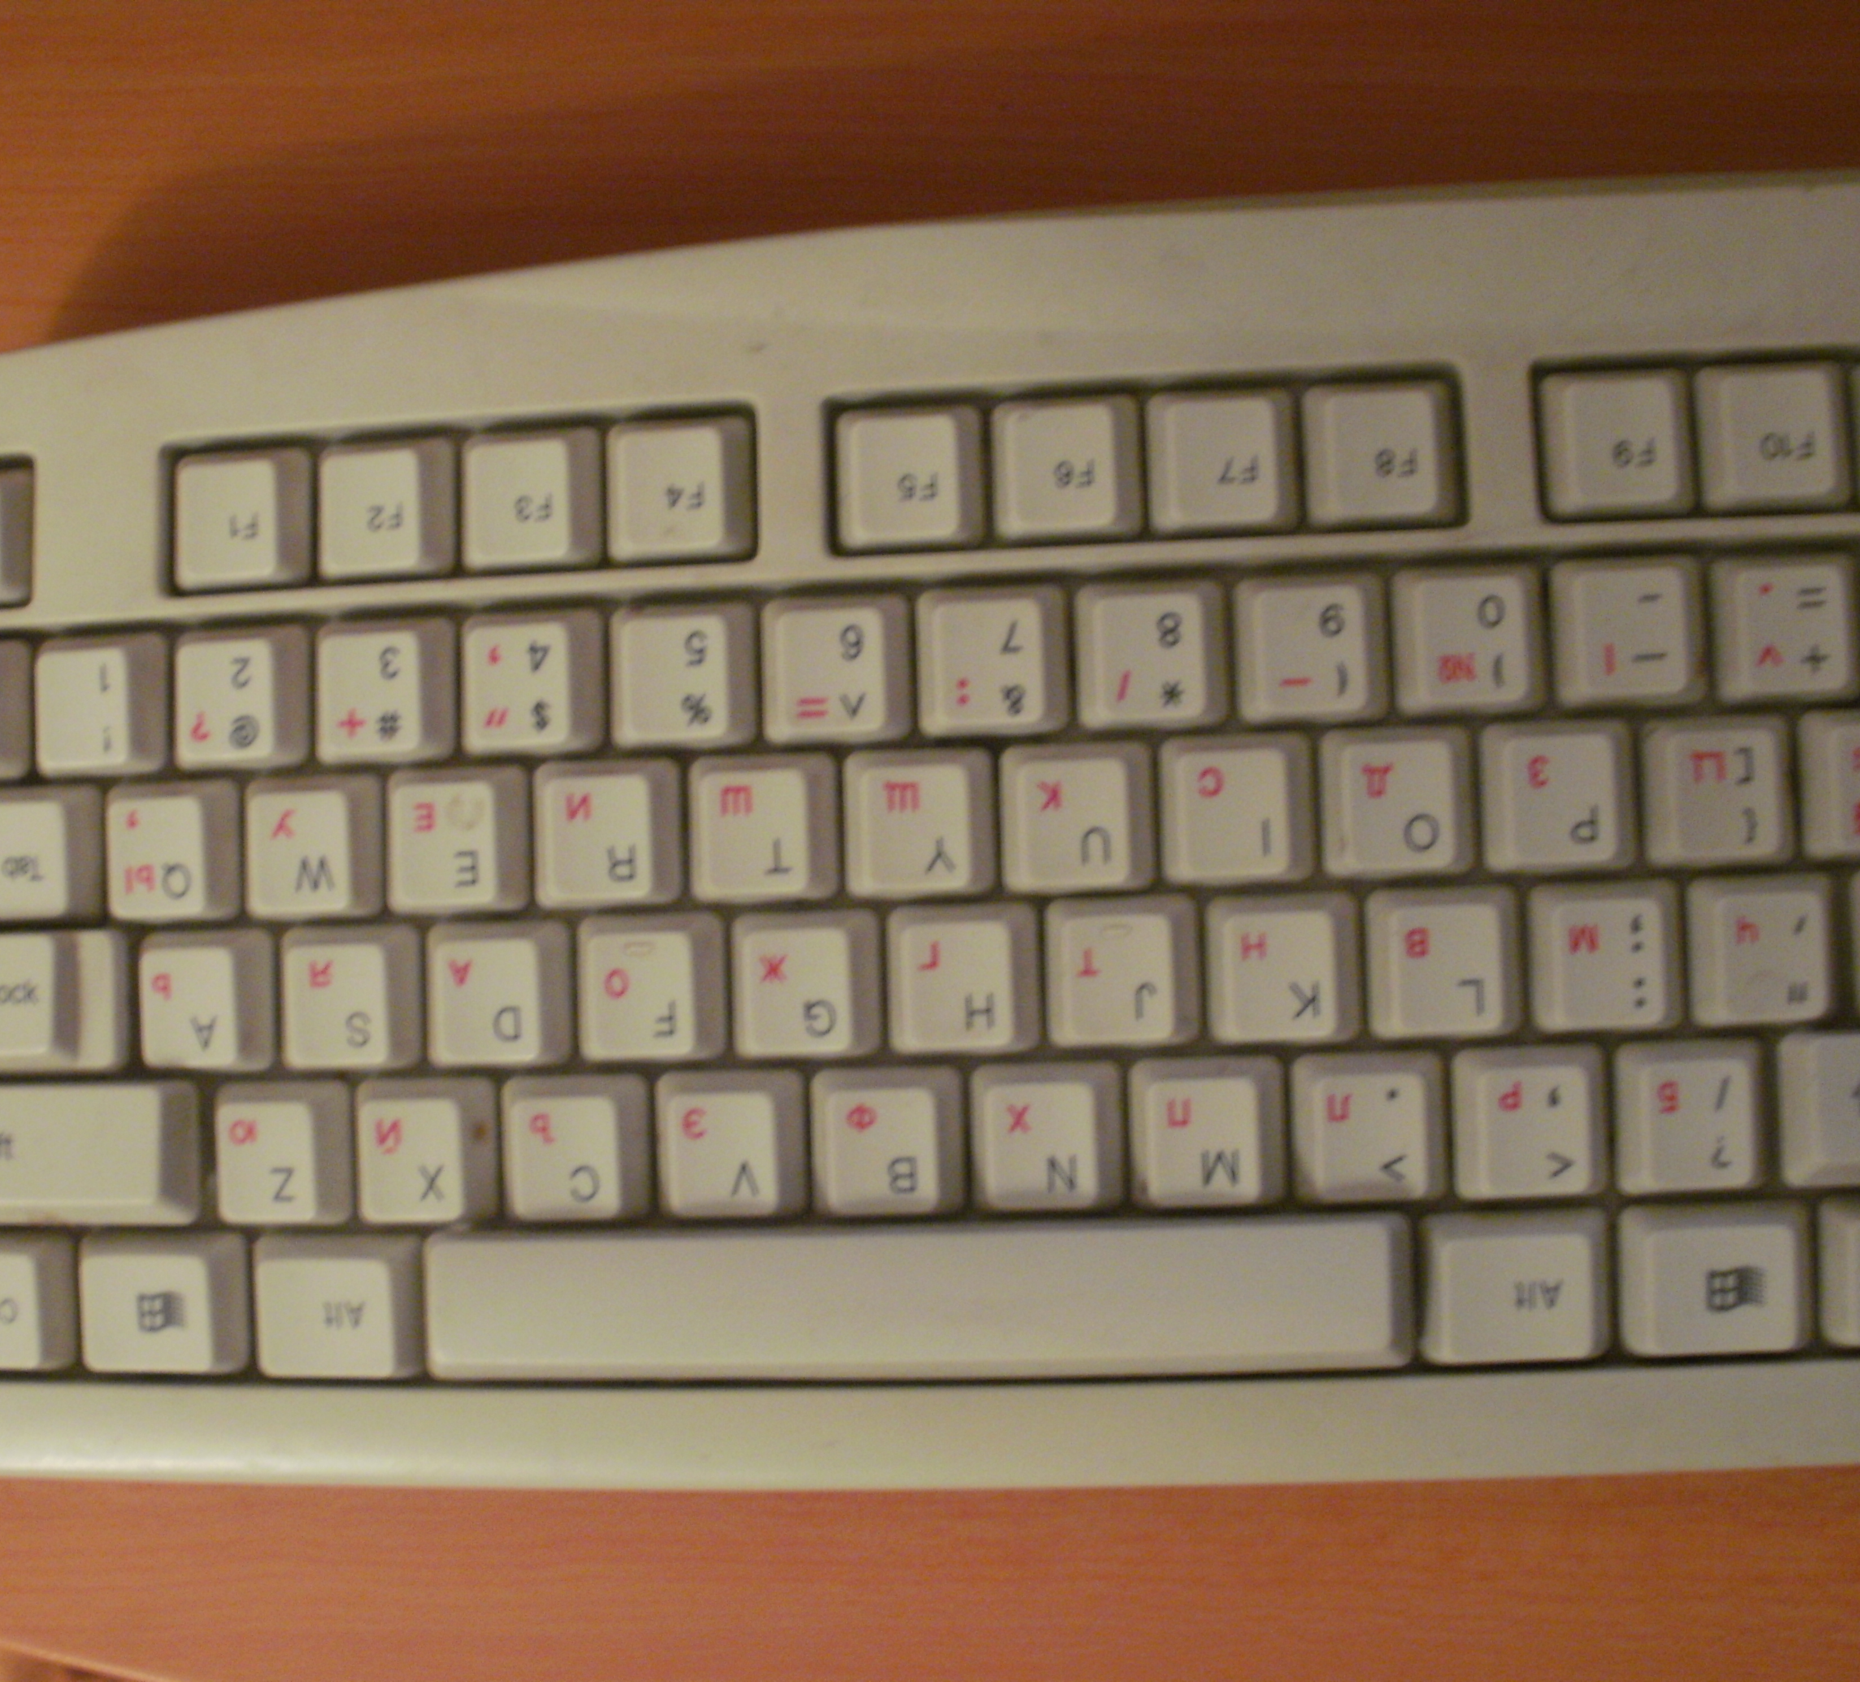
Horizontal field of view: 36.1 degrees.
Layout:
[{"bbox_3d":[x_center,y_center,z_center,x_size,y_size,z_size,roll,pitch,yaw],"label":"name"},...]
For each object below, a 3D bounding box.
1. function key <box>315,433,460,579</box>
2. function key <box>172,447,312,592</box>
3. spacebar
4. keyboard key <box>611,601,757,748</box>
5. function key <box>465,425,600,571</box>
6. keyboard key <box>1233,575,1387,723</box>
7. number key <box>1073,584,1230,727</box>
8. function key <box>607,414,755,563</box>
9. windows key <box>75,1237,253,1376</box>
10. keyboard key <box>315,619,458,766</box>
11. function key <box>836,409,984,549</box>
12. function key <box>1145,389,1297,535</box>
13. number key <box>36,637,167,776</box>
[{"bbox_3d":[-0.069,-0.042,0.358,0.018,0.008,0.018,-2,85,7],"label":"function key"},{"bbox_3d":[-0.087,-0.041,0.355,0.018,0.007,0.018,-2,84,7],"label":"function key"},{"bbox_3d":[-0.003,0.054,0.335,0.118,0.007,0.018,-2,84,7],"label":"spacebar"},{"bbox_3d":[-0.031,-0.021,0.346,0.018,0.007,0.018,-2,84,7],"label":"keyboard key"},{"bbox_3d":[-0.050,-0.043,0.350,0.018,0.007,0.018,-2,86,7],"label":"function key"},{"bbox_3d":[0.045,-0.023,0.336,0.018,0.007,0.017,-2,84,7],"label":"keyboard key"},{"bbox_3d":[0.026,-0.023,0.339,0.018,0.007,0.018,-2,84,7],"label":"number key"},{"bbox_3d":[-0.031,-0.043,0.347,0.018,0.007,0.018,-2,86,7],"label":"function key"},{"bbox_3d":[-0.096,0.057,0.353,0.022,0.008,0.018,-2,85,7],"label":"windows key"},{"bbox_3d":[-0.068,-0.019,0.350,0.018,0.007,0.018,-2,86,7],"label":"keyboard key"},{"bbox_3d":[-0.003,-0.045,0.344,0.018,0.007,0.018,-2,86,7],"label":"function key"},{"bbox_3d":[0.035,-0.047,0.346,0.018,0.008,0.018,-2,85,7],"label":"function key"},{"bbox_3d":[-0.105,-0.017,0.358,0.017,0.008,0.018,-2,85,7],"label":"number key"}]

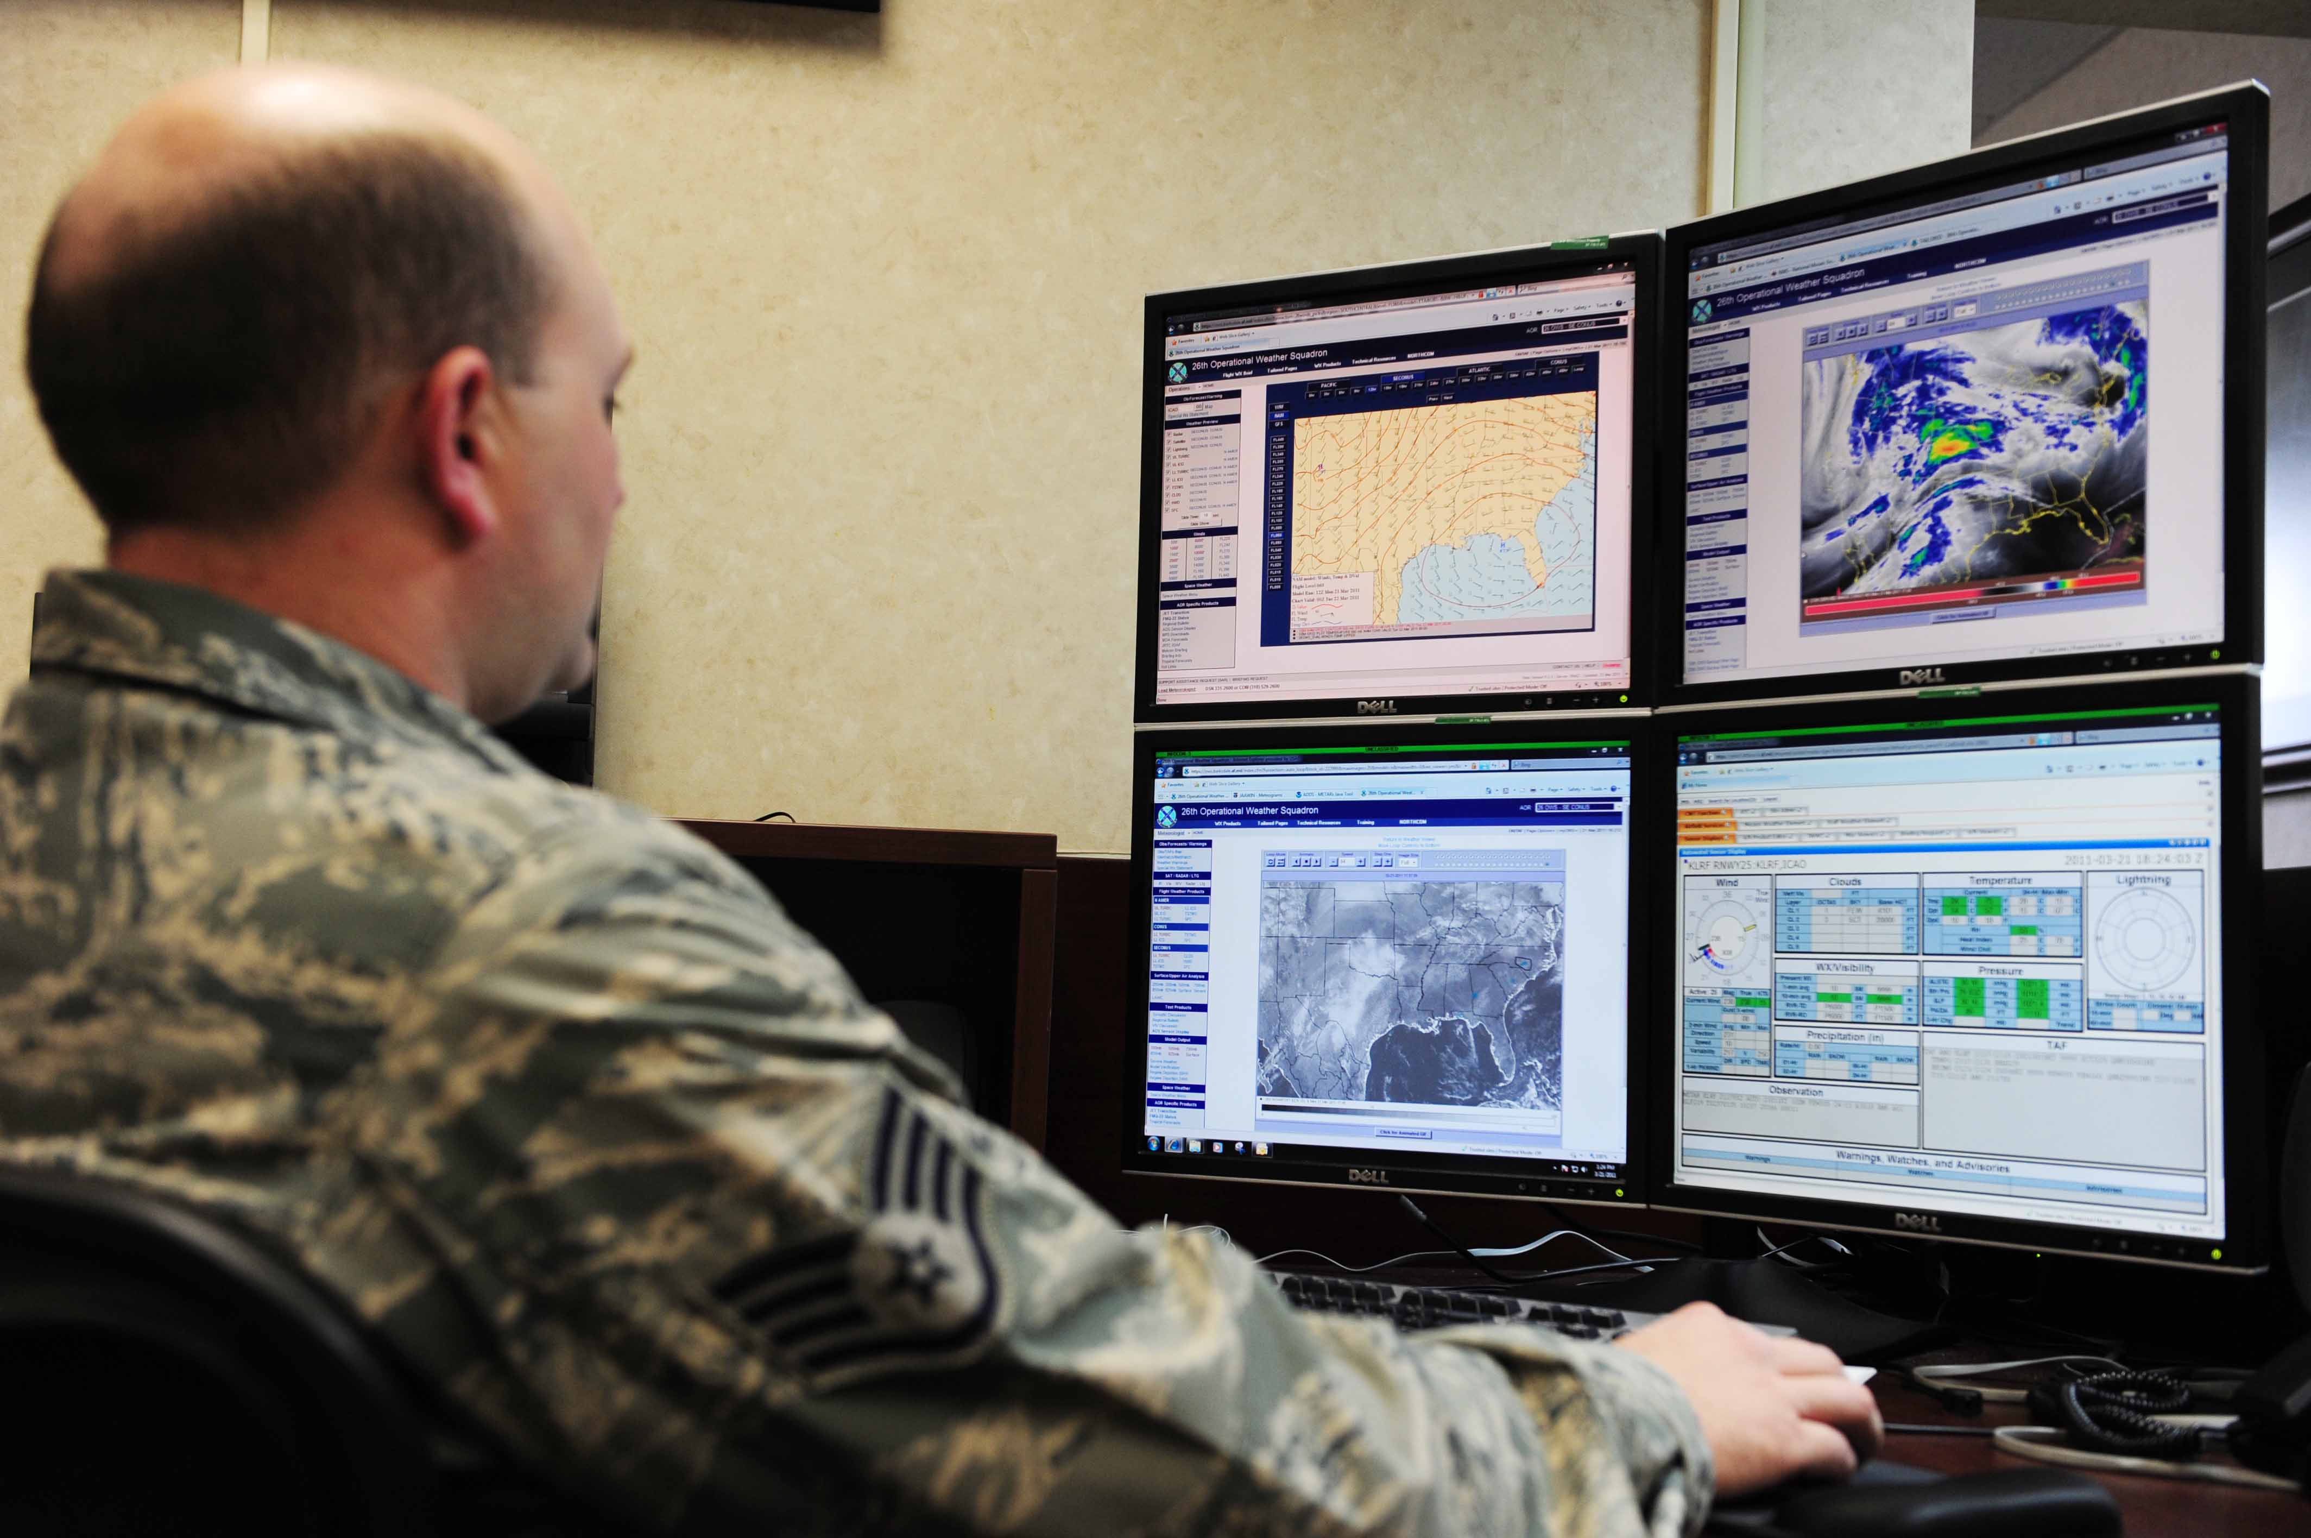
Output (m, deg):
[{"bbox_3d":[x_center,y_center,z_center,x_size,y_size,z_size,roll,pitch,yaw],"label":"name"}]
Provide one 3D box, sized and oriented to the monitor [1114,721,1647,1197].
[{"bbox_3d":[0.173,0.135,1.859,0.411,0.333,0.060,0,-5,30],"label":"monitor"}]

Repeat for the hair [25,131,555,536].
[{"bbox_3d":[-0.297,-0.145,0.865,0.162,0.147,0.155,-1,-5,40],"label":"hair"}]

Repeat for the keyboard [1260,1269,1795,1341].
[{"bbox_3d":[0.120,0.315,1.450,0.450,0.032,0.157,-1,-5,35],"label":"keyboard"}]

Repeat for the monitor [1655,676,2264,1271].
[{"bbox_3d":[0.493,0.122,1.595,0.060,0.333,0.411,5,-5,-42],"label":"monitor"}]

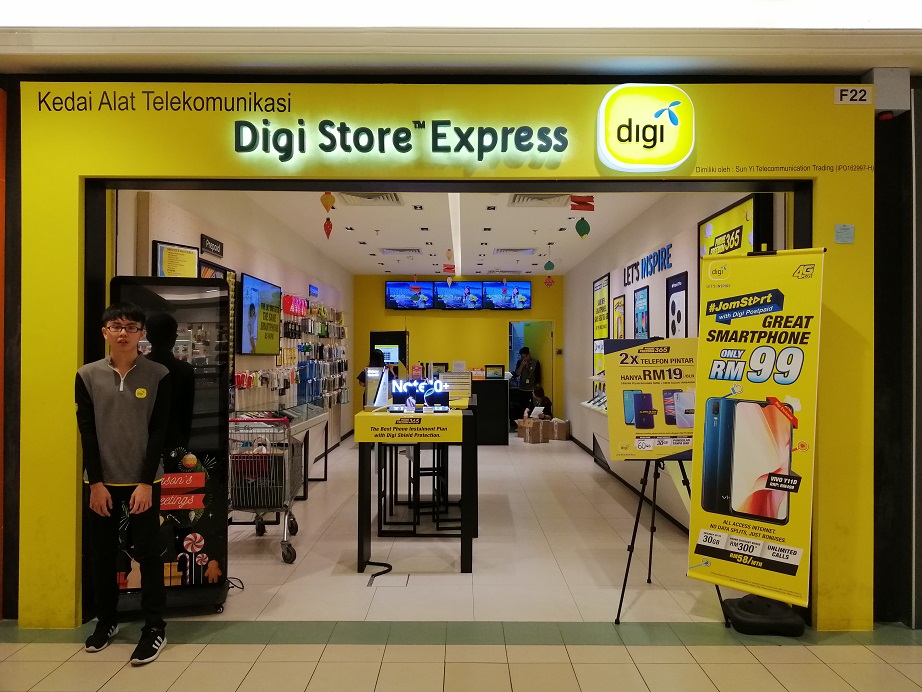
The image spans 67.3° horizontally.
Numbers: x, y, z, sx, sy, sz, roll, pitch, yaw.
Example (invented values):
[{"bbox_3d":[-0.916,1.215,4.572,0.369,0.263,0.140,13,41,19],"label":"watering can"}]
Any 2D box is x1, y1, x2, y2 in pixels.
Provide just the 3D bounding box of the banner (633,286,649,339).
[{"bbox_3d":[1.800,-0.147,6.890,0.030,0.850,0.600,0,-1,1],"label":"banner"}]

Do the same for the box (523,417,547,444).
[{"bbox_3d":[1.255,1.400,11.420,0.320,0.380,0.280,0,-1,-24],"label":"box"}]

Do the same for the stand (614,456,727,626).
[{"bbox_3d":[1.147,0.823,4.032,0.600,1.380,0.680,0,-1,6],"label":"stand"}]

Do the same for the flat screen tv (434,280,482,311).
[{"bbox_3d":[-0.048,-0.924,12.800,0.900,0.525,0.070,0,-1,0],"label":"flat screen tv"}]

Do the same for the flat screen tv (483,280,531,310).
[{"bbox_3d":[0.856,-0.924,12.800,0.900,0.525,0.070,0,-1,0],"label":"flat screen tv"}]

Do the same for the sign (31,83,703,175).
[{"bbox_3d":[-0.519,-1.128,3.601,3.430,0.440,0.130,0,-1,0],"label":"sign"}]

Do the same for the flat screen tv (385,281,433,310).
[{"bbox_3d":[-0.948,-0.924,12.800,0.900,0.525,0.070,0,-1,0],"label":"flat screen tv"}]

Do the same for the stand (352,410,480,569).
[{"bbox_3d":[-0.316,0.991,4.811,0.790,1.050,0.400,0,-1,0],"label":"stand"}]

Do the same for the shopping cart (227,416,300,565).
[{"bbox_3d":[-1.443,1.006,5.160,0.560,1.020,0.950,0,-1,-2],"label":"shopping cart"}]

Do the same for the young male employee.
[{"bbox_3d":[-1.662,0.642,3.430,0.450,1.720,0.340,0,-1,-16],"label":"young male employee"}]

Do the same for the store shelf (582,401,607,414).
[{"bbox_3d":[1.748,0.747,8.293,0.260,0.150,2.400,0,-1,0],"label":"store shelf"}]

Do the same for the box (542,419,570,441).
[{"bbox_3d":[1.656,1.431,11.847,0.360,0.320,0.340,0,-1,20],"label":"box"}]

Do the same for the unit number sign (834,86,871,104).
[{"bbox_3d":[2.084,-1.330,3.680,0.199,0.094,0.010,0,-1,0],"label":"unit number sign"}]

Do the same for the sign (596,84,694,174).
[{"bbox_3d":[0.956,-1.129,3.586,0.466,0.425,0.140,0,-1,0],"label":"sign"}]

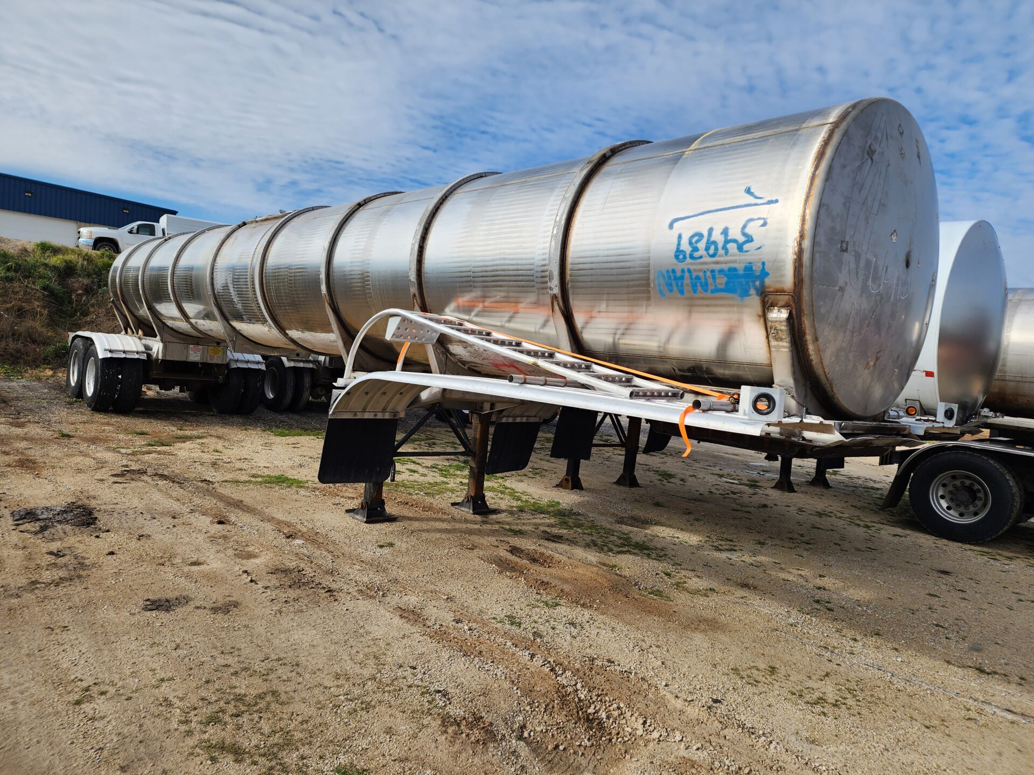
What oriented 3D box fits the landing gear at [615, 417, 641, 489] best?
[{"bbox_3d":[1.482,0.779,8.872,0.280,0.970,0.290,2,4,-42],"label":"landing gear"}]

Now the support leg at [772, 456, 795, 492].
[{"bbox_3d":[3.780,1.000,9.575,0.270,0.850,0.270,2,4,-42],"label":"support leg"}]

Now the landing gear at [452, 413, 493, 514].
[{"bbox_3d":[-0.385,0.685,6.628,0.320,0.950,0.330,2,4,-42],"label":"landing gear"}]

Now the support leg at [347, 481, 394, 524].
[{"bbox_3d":[-1.205,0.663,5.894,0.320,0.900,0.340,2,4,-42],"label":"support leg"}]

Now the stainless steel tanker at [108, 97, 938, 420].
[{"bbox_3d":[-2.548,-1.274,8.314,1.732,1.732,13.283,3,4,-42],"label":"stainless steel tanker"}]

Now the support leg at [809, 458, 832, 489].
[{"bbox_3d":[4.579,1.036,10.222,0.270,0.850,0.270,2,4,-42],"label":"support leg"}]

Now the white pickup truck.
[{"bbox_3d":[-15.658,-6.389,30.462,6.200,2.400,2.050,3,4,-33],"label":"white pickup truck"}]

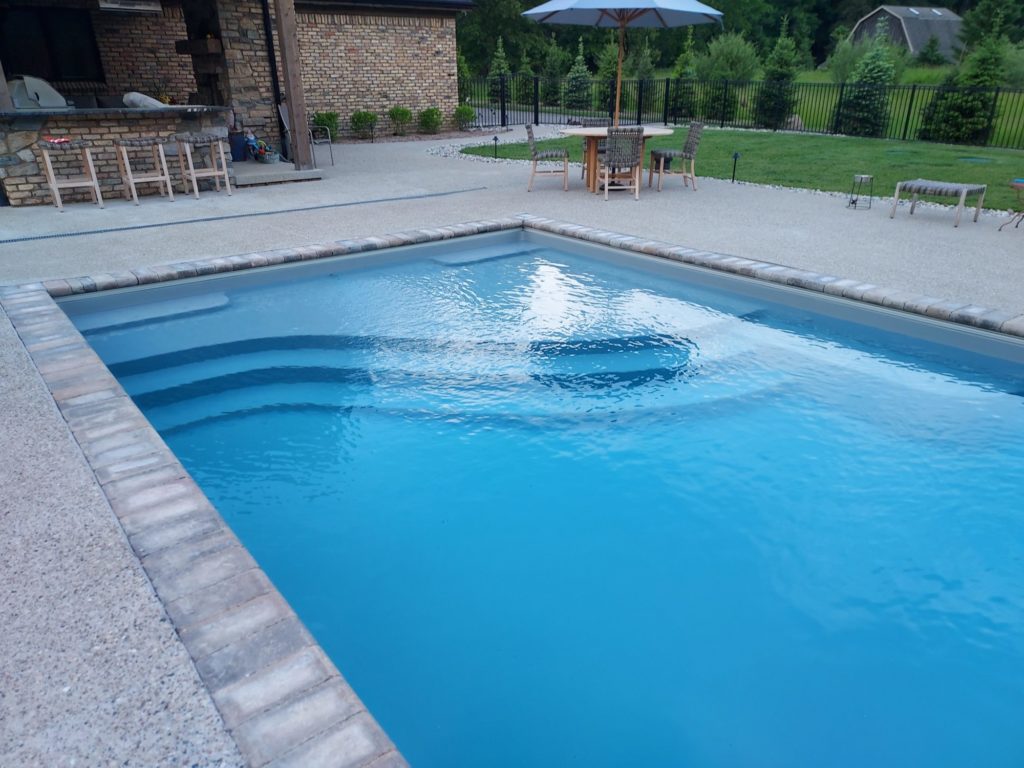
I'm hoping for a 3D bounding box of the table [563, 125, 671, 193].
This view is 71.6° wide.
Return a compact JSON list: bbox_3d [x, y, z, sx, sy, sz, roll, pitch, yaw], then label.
[{"bbox_3d":[1.423,-3.047,9.655,1.530,0.750,1.530,0,23,0],"label":"table"}]

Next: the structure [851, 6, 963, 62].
[{"bbox_3d":[37.407,-32.648,66.931,8.600,5.100,9.800,-11,25,-23],"label":"structure"}]

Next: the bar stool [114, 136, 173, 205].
[{"bbox_3d":[-4.593,-2.680,8.888,0.470,0.760,0.520,-19,29,-36],"label":"bar stool"}]

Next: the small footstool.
[{"bbox_3d":[4.412,-1.889,7.370,0.460,0.370,0.690,-17,28,-33],"label":"small footstool"}]

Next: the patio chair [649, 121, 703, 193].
[{"bbox_3d":[2.211,-3.066,9.557,0.570,0.850,0.500,-2,23,-5],"label":"patio chair"}]

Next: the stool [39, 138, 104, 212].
[{"bbox_3d":[-5.234,-2.484,8.440,0.470,0.760,0.520,-16,28,-33],"label":"stool"}]

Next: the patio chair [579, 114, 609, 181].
[{"bbox_3d":[1.241,-3.373,10.296,0.500,0.850,0.570,-3,23,-6],"label":"patio chair"}]

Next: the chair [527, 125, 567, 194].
[{"bbox_3d":[0.487,-3.060,9.574,0.570,0.850,0.500,0,23,1],"label":"chair"}]

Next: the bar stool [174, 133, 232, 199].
[{"bbox_3d":[-4.047,-2.873,9.331,0.470,0.760,0.520,-18,29,-35],"label":"bar stool"}]

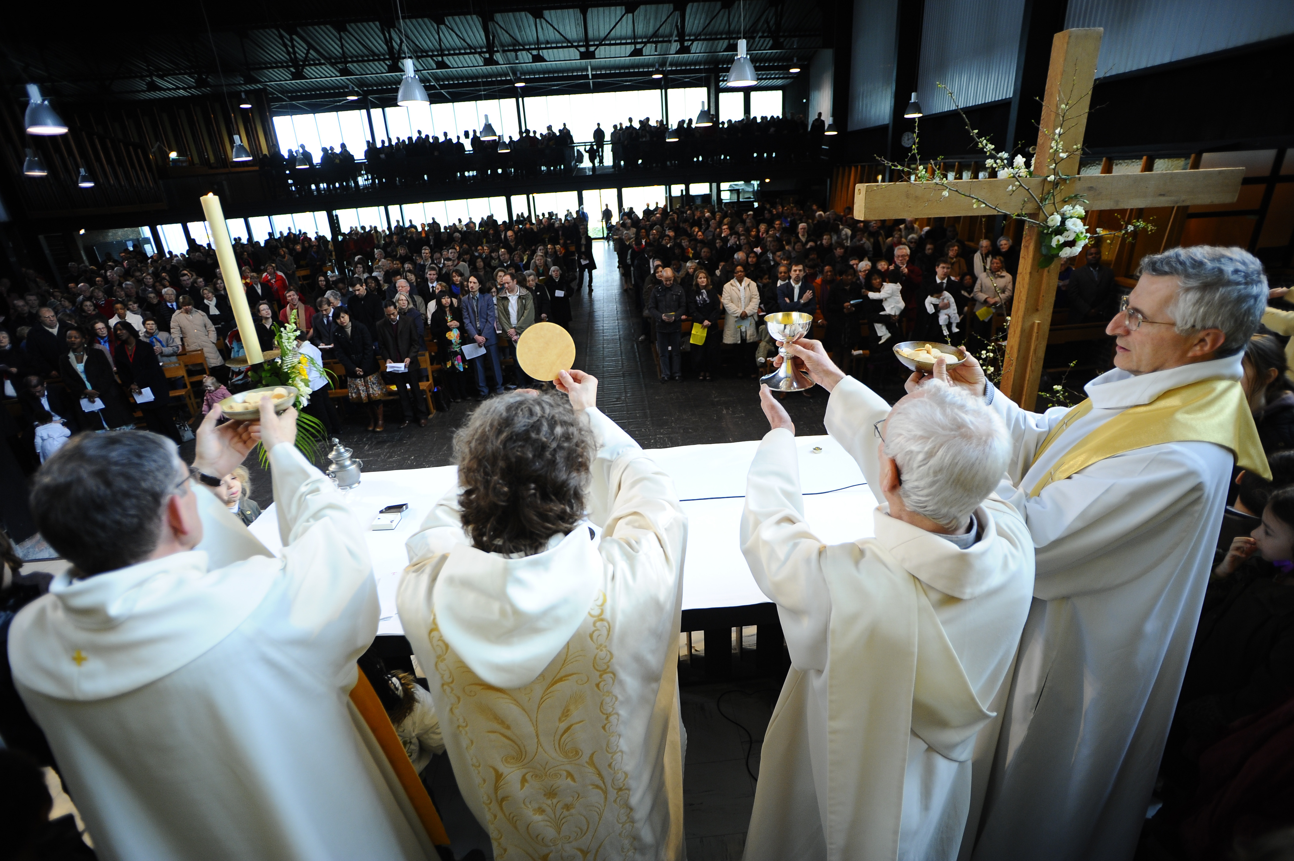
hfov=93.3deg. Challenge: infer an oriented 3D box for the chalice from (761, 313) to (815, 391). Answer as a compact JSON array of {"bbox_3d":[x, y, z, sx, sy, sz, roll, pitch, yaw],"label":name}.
[{"bbox_3d":[0.340,-0.193,1.470,0.133,0.165,0.133,-3,22,0],"label":"chalice"}]

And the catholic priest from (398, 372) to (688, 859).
[{"bbox_3d":[-0.158,0.694,1.488,0.560,1.730,0.650,-4,22,-1],"label":"catholic priest"}]

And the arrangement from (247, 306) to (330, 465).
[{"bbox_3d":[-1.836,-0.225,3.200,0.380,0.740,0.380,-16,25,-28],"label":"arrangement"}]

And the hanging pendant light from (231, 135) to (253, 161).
[{"bbox_3d":[-10.868,-7.539,16.300,0.440,0.590,0.440,-3,22,0],"label":"hanging pendant light"}]

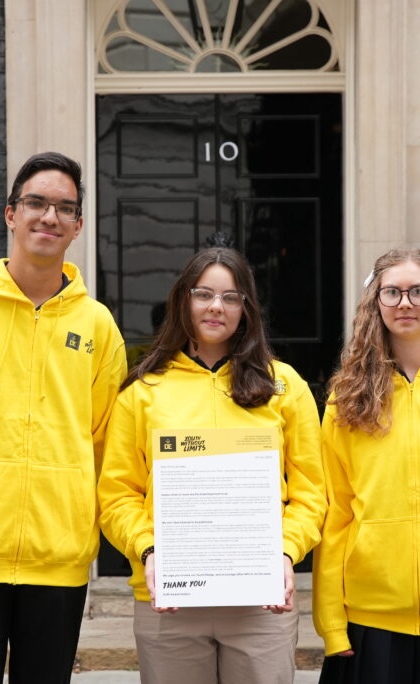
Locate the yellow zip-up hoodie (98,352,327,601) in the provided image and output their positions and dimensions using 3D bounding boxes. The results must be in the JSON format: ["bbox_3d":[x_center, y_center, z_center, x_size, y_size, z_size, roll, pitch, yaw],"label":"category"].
[{"bbox_3d":[0.006,0.318,4.770,0.540,0.600,0.370,0,-1,2],"label":"yellow zip-up hoodie"}]

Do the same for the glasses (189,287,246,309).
[{"bbox_3d":[0.022,-0.104,4.770,0.137,0.046,0.140,7,-1,2],"label":"glasses"}]

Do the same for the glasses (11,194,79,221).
[{"bbox_3d":[-0.378,-0.296,4.520,0.147,0.045,0.140,11,-1,-14],"label":"glasses"}]

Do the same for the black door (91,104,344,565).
[{"bbox_3d":[0.043,-0.040,9.500,1.178,2.300,0.070,0,-1,1],"label":"black door"}]

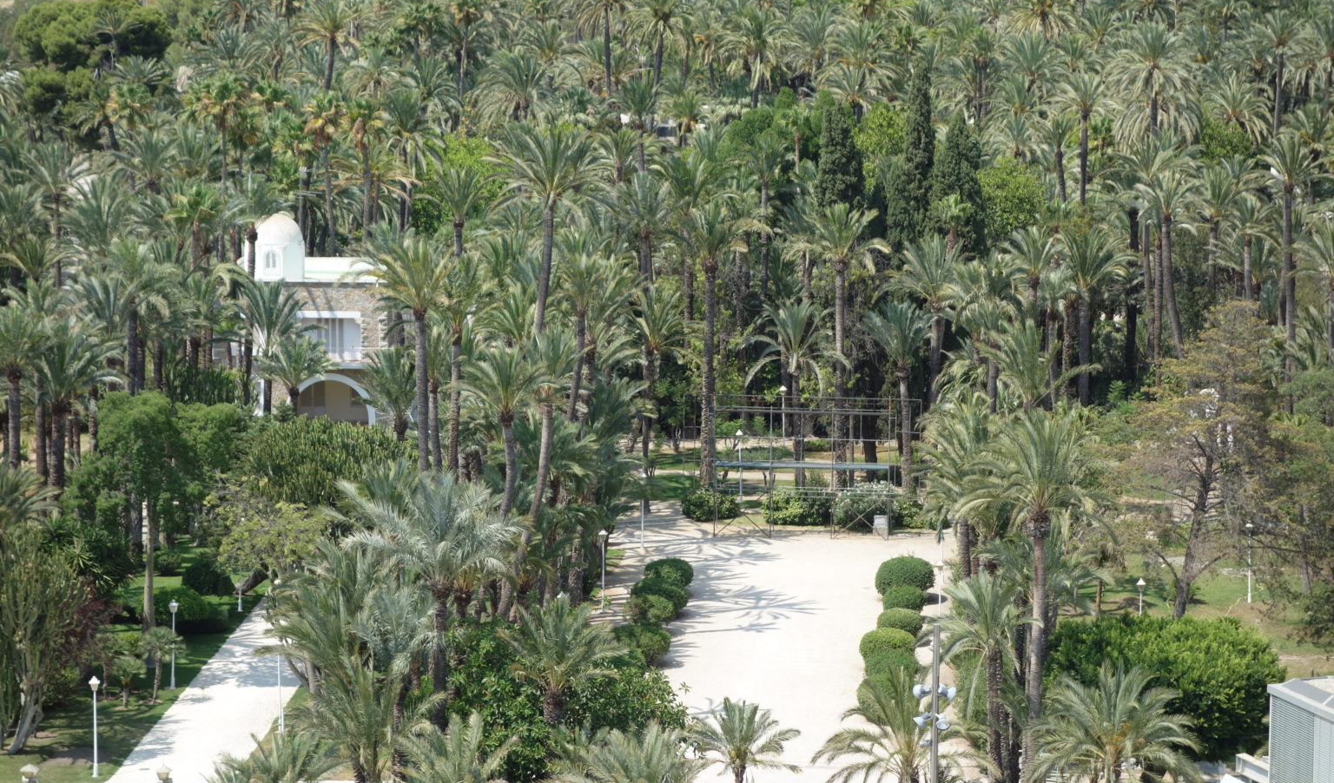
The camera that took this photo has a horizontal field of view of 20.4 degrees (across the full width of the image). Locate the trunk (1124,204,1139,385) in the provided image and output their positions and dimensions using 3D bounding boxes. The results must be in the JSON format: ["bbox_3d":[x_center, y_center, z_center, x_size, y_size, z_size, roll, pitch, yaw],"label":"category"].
[{"bbox_3d":[29.740,-5.710,237.050,0.940,12.100,0.800,0,9,0],"label":"trunk"}]

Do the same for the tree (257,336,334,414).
[{"bbox_3d":[-21.720,0.100,216.620,4.640,6.720,4.640,0,9,0],"label":"tree"}]

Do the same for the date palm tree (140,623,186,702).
[{"bbox_3d":[-19.701,10.685,144.867,1.793,3.090,1.793,0,9,0],"label":"date palm tree"}]

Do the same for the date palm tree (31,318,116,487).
[{"bbox_3d":[-31.290,1.610,194.640,4.950,10.320,4.950,0,9,0],"label":"date palm tree"}]

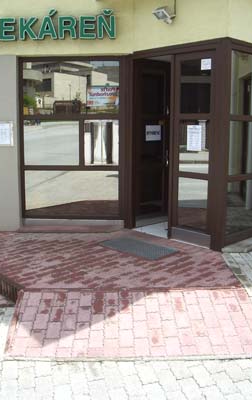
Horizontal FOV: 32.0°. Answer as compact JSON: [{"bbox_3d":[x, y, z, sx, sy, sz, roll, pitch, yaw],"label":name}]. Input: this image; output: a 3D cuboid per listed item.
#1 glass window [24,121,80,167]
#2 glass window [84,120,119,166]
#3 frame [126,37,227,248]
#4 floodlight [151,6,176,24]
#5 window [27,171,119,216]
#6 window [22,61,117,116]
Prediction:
[{"bbox_3d":[-1.020,-0.770,6.006,0.757,0.611,0.050,1,9,2],"label":"glass window"},{"bbox_3d":[-0.332,-0.767,5.983,0.469,0.615,0.050,1,9,2],"label":"glass window"},{"bbox_3d":[0.606,-0.695,5.569,0.120,2.417,1.469,-9,13,-44],"label":"frame"},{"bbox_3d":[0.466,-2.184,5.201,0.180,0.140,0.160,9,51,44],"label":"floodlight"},{"bbox_3d":[-0.757,-0.084,6.107,1.312,0.654,0.050,1,9,2],"label":"window"},{"bbox_3d":[-0.742,-1.489,5.882,1.300,0.724,0.050,1,9,2],"label":"window"}]

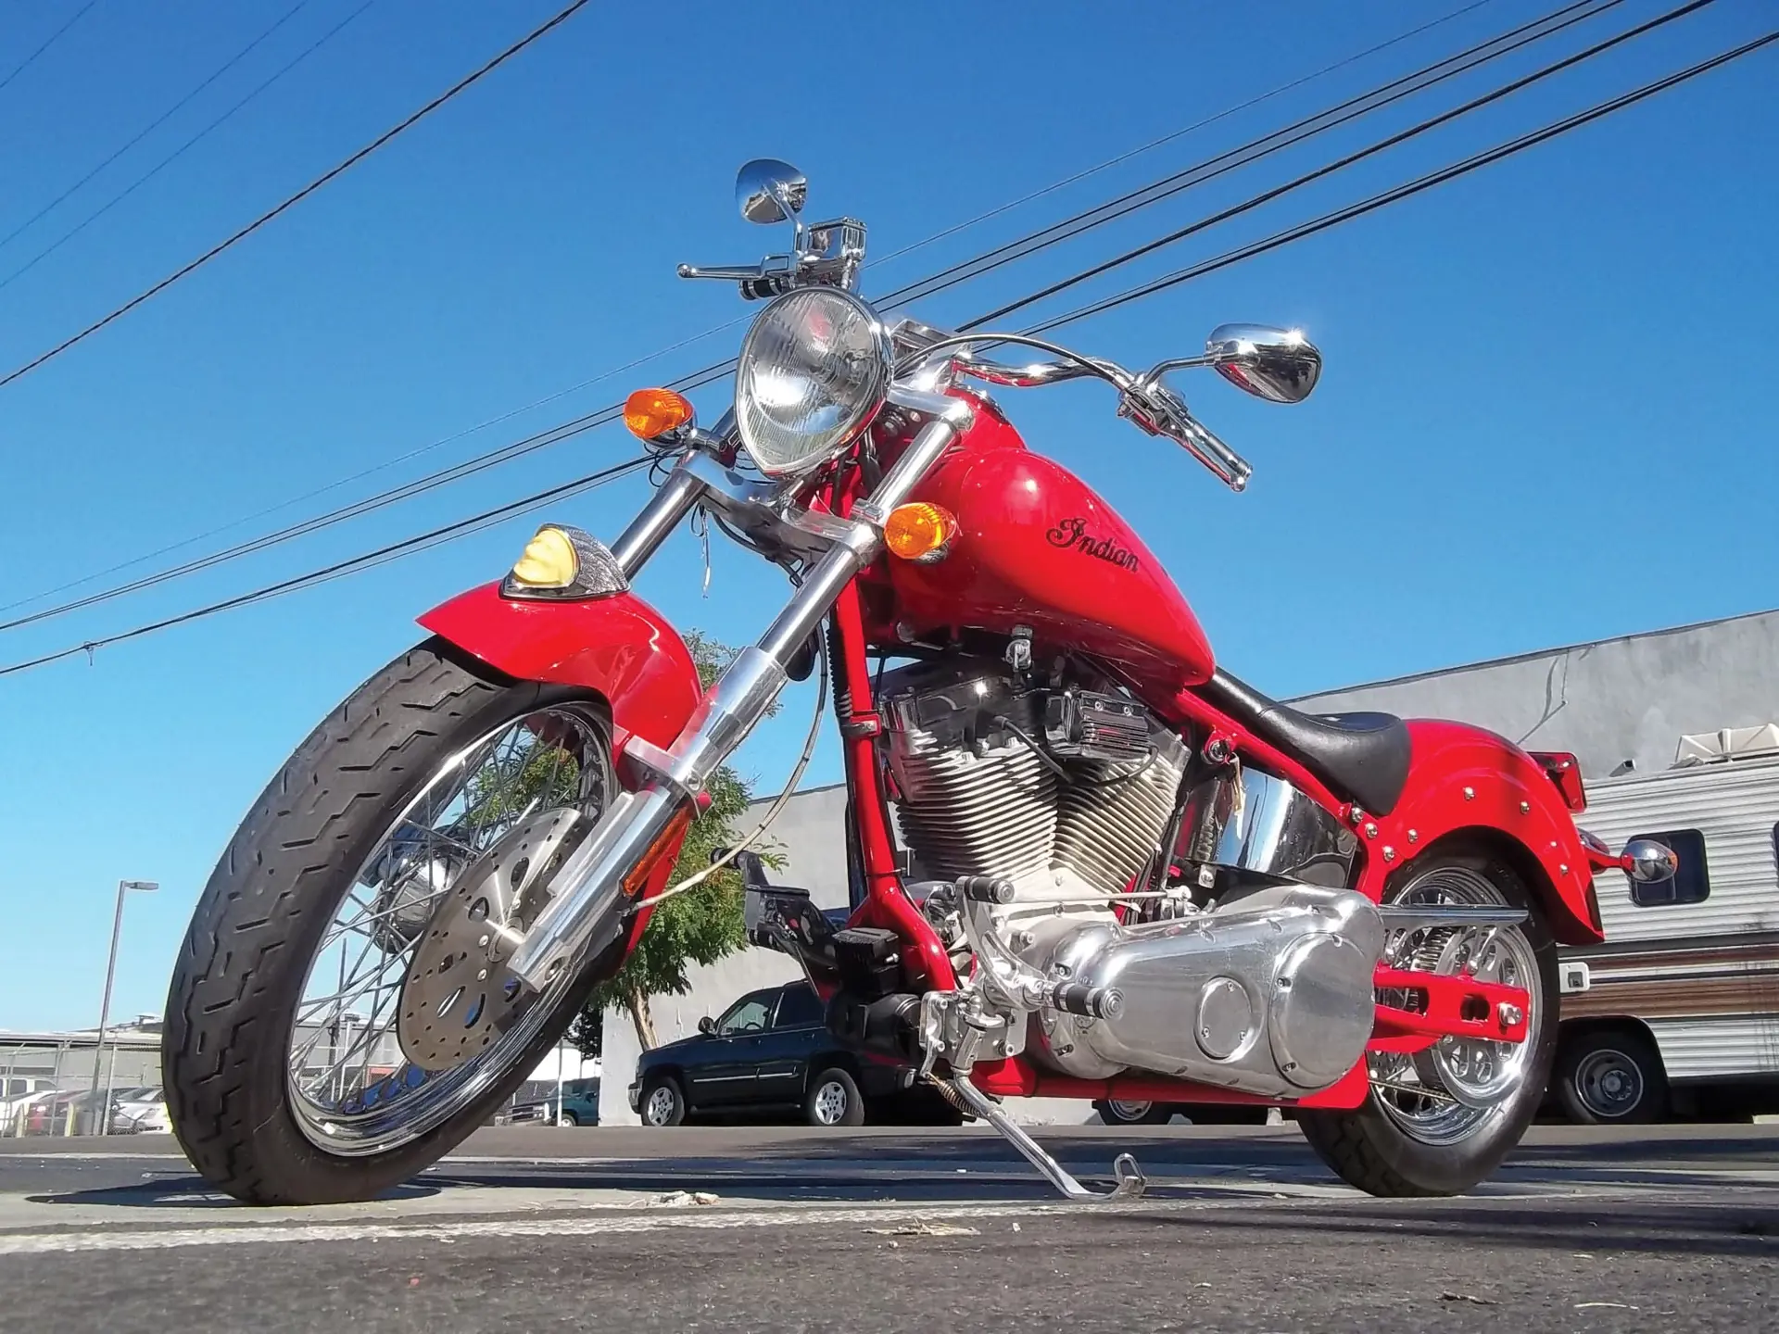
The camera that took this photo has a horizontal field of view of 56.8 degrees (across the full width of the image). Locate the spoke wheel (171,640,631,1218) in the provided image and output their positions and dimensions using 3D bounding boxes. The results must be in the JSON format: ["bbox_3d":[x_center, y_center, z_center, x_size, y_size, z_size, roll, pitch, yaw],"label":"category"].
[{"bbox_3d":[-0.446,0.248,1.684,0.112,0.664,0.664,26,-6,20],"label":"spoke wheel"}]

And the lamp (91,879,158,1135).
[{"bbox_3d":[-21.225,9.425,45.870,1.100,6.960,0.350,0,-14,0],"label":"lamp"}]

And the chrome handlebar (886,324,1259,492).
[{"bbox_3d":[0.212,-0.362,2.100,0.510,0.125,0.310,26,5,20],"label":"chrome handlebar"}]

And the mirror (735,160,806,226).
[{"bbox_3d":[-0.169,-0.674,2.336,0.130,0.090,0.050,28,6,35],"label":"mirror"}]

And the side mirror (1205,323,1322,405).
[{"bbox_3d":[0.473,-0.377,2.051,0.130,0.090,0.050,25,5,5],"label":"side mirror"}]

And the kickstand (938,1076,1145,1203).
[{"bbox_3d":[0.182,0.527,1.852,0.115,0.115,0.240,13,-12,-35],"label":"kickstand"}]

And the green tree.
[{"bbox_3d":[-4.093,3.130,25.990,4.600,7.920,4.600,0,-14,0],"label":"green tree"}]

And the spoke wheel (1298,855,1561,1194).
[{"bbox_3d":[0.866,0.549,2.672,0.636,0.636,0.150,13,-12,-35],"label":"spoke wheel"}]

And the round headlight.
[{"bbox_3d":[-0.064,-0.316,1.932,0.185,0.215,0.180,26,5,20],"label":"round headlight"}]

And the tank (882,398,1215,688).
[{"bbox_3d":[0.217,-0.149,2.251,0.570,0.330,0.330,13,-12,-35],"label":"tank"}]

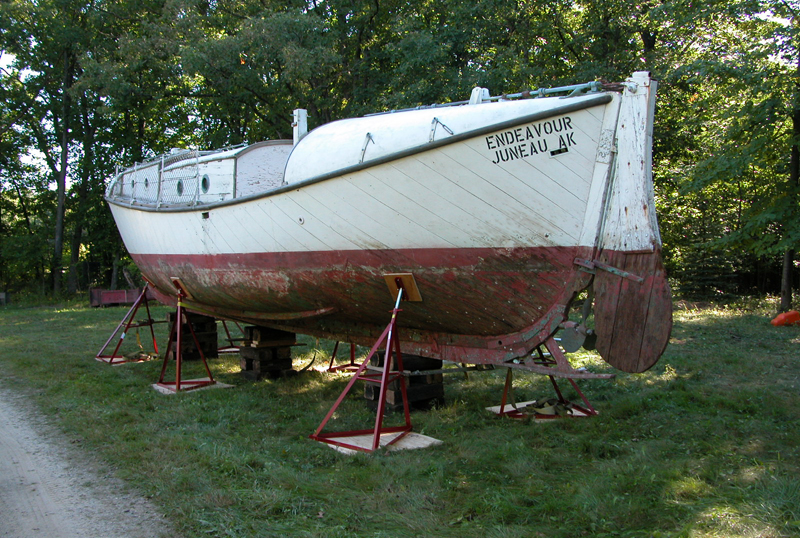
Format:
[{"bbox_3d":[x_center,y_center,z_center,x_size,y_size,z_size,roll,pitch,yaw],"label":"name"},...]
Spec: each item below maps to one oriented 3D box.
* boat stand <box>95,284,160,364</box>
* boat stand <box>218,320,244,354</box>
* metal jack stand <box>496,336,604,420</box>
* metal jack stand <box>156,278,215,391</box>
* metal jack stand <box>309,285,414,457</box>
[{"bbox_3d":[-3.881,0.732,11.400,0.880,1.120,0.760,-1,1,-38],"label":"boat stand"},{"bbox_3d":[-2.718,0.731,12.315,0.820,1.100,0.740,-1,1,-38],"label":"boat stand"},{"bbox_3d":[1.464,0.741,7.360,0.920,1.200,0.720,-1,1,-38],"label":"metal jack stand"},{"bbox_3d":[-2.369,0.732,8.962,0.680,1.180,0.700,-1,1,-38],"label":"metal jack stand"},{"bbox_3d":[-0.162,0.749,6.322,0.900,1.210,0.720,-1,1,-38],"label":"metal jack stand"}]

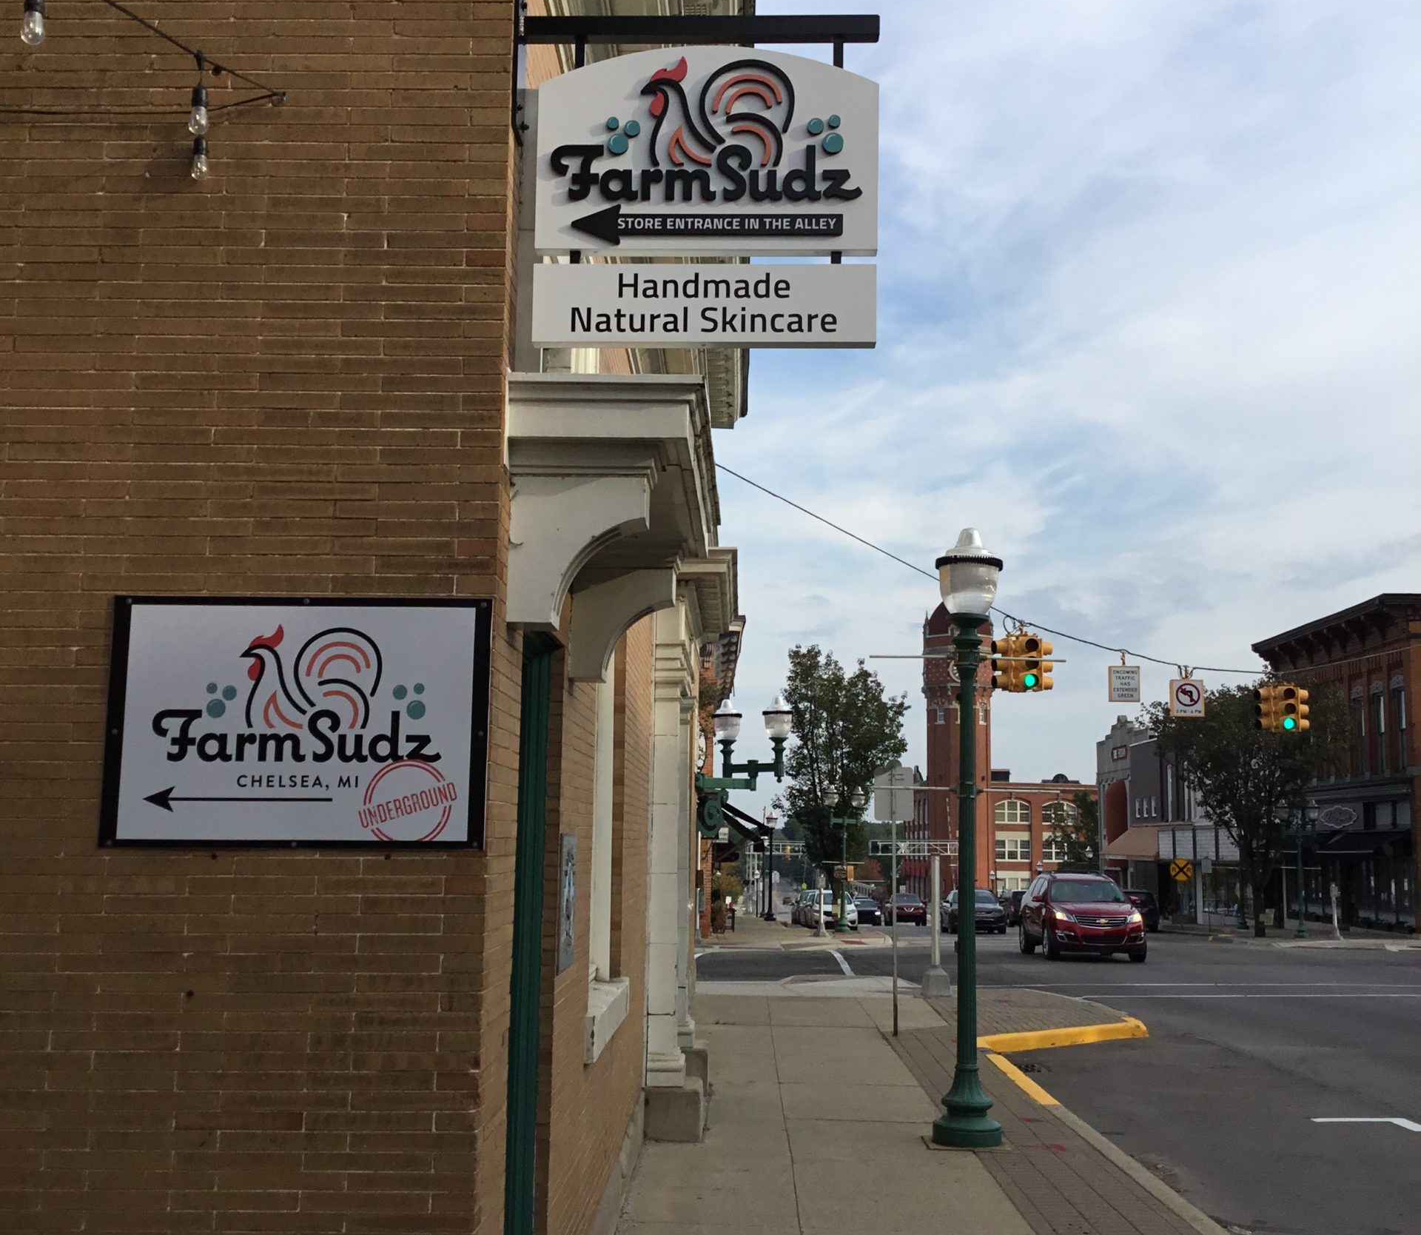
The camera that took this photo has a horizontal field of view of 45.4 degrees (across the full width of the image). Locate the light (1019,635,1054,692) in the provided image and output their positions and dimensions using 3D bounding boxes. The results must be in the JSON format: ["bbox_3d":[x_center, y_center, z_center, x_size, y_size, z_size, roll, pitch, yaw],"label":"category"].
[{"bbox_3d":[6.251,0.879,32.497,0.650,1.080,0.650,1,-8,1],"label":"light"}]

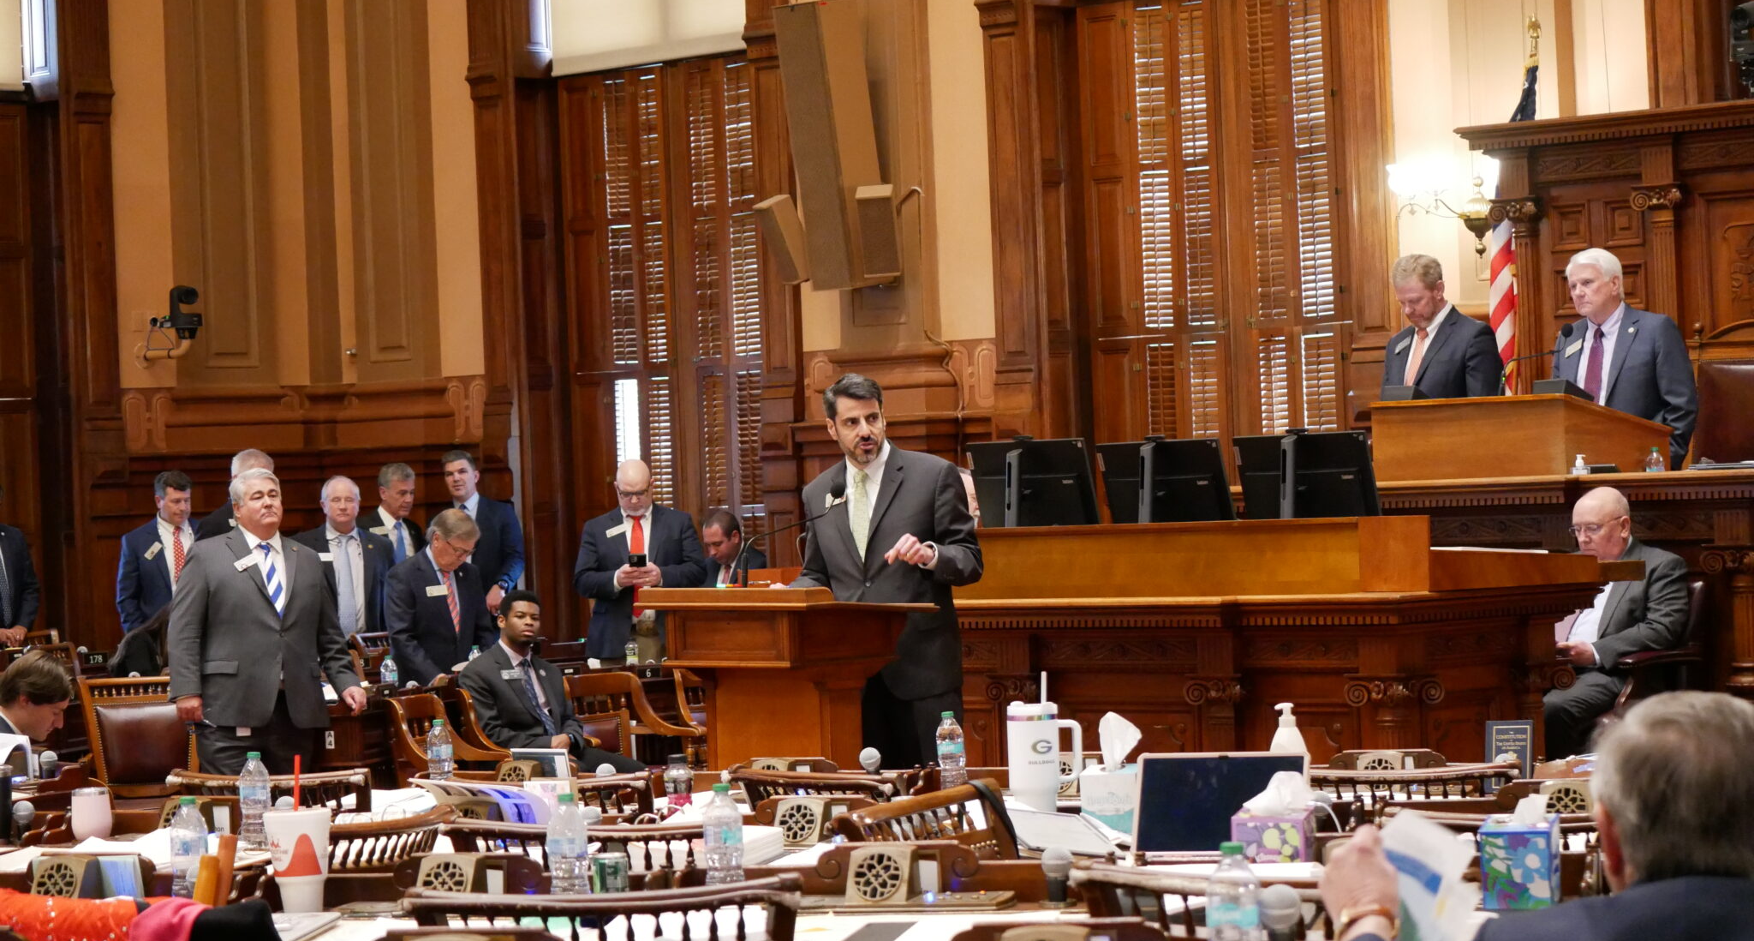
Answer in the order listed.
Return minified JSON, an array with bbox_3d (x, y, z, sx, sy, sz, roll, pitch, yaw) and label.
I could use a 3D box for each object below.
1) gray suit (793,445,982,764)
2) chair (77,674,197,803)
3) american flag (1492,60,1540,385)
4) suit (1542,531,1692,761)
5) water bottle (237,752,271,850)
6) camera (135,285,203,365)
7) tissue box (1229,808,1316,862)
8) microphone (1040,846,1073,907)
[{"bbox_3d":[0.041,0.686,12.900,0.520,1.500,0.400,-2,0,30],"label":"gray suit"},{"bbox_3d":[-2.599,1.230,16.500,0.580,1.000,0.600,-2,0,-25],"label":"chair"},{"bbox_3d":[2.415,-0.697,17.200,0.300,1.800,0.350,-2,0,-41],"label":"american flag"},{"bbox_3d":[2.346,0.721,14.700,0.700,1.000,0.540,-2,0,-35],"label":"suit"},{"bbox_3d":[-1.368,0.729,10.050,0.069,0.215,0.069,-2,0,0],"label":"water bottle"},{"bbox_3d":[-3.459,-0.710,22.300,0.330,0.390,0.300,-2,0,-14],"label":"camera"},{"bbox_3d":[0.713,0.668,8.200,0.122,0.097,0.200,-3,2,10],"label":"tissue box"},{"bbox_3d":[0.292,0.659,7.400,0.053,0.097,0.053,-2,0,0],"label":"microphone"}]

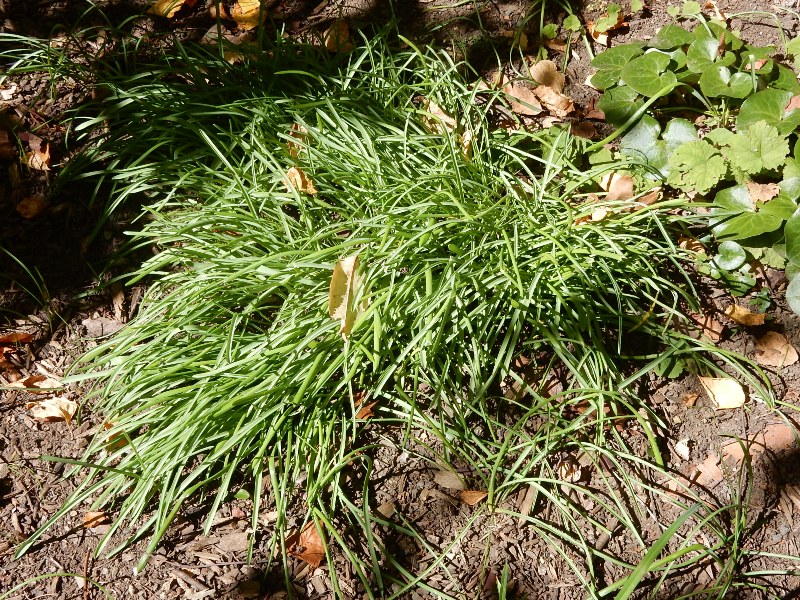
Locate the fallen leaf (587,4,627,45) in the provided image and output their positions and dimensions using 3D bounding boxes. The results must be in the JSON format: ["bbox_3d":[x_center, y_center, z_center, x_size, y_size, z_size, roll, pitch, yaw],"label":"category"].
[{"bbox_3d":[0.294,-0.393,1.679,0.048,0.022,0.068,0,48,0],"label":"fallen leaf"}]

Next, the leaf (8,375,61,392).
[{"bbox_3d":[-0.388,0.089,1.251,0.051,0.013,0.015,0,48,0],"label":"leaf"}]

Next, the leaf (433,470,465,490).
[{"bbox_3d":[0.054,0.203,1.311,0.023,0.010,0.035,-28,54,-23],"label":"leaf"}]

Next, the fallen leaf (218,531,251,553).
[{"bbox_3d":[-0.179,0.262,1.274,0.034,0.010,0.020,1,50,1],"label":"fallen leaf"}]

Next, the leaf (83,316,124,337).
[{"bbox_3d":[-0.368,0.032,1.465,0.048,0.010,0.021,-9,49,-8],"label":"leaf"}]

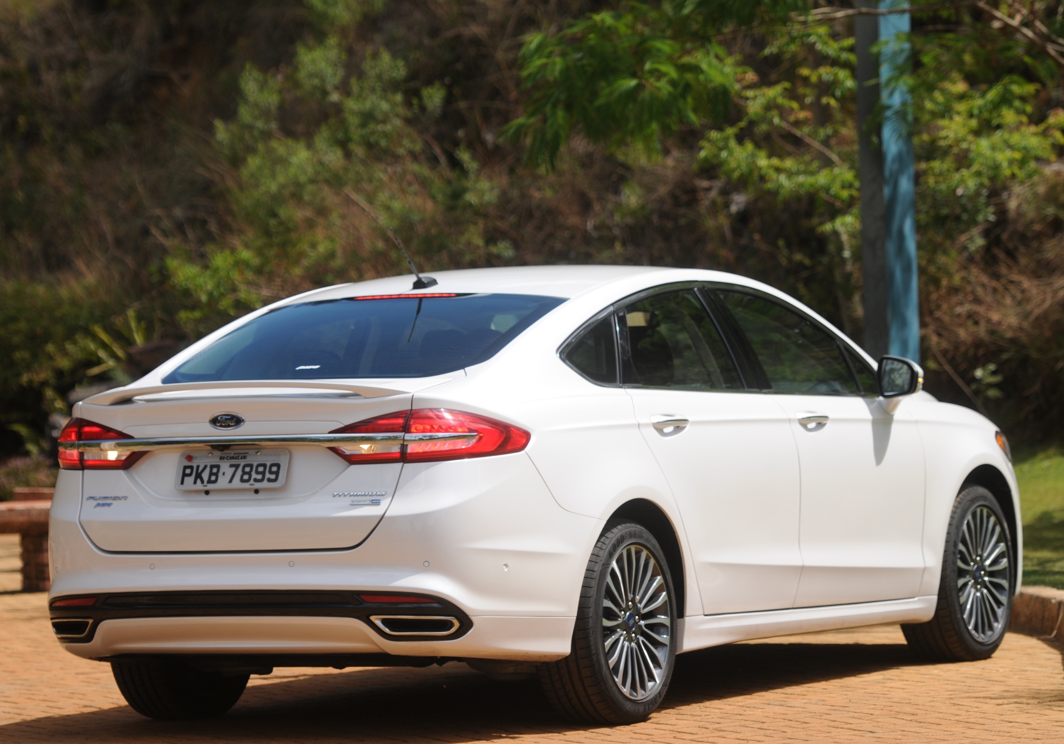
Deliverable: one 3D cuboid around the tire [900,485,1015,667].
[{"bbox_3d":[1.558,0.744,19.358,0.235,0.660,0.665,-2,0,28],"label":"tire"}]

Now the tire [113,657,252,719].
[{"bbox_3d":[-1.173,0.837,17.570,0.235,0.660,0.665,-2,0,28],"label":"tire"}]

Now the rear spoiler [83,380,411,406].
[{"bbox_3d":[-0.895,0.060,16.426,1.210,0.070,0.180,-2,0,28],"label":"rear spoiler"}]

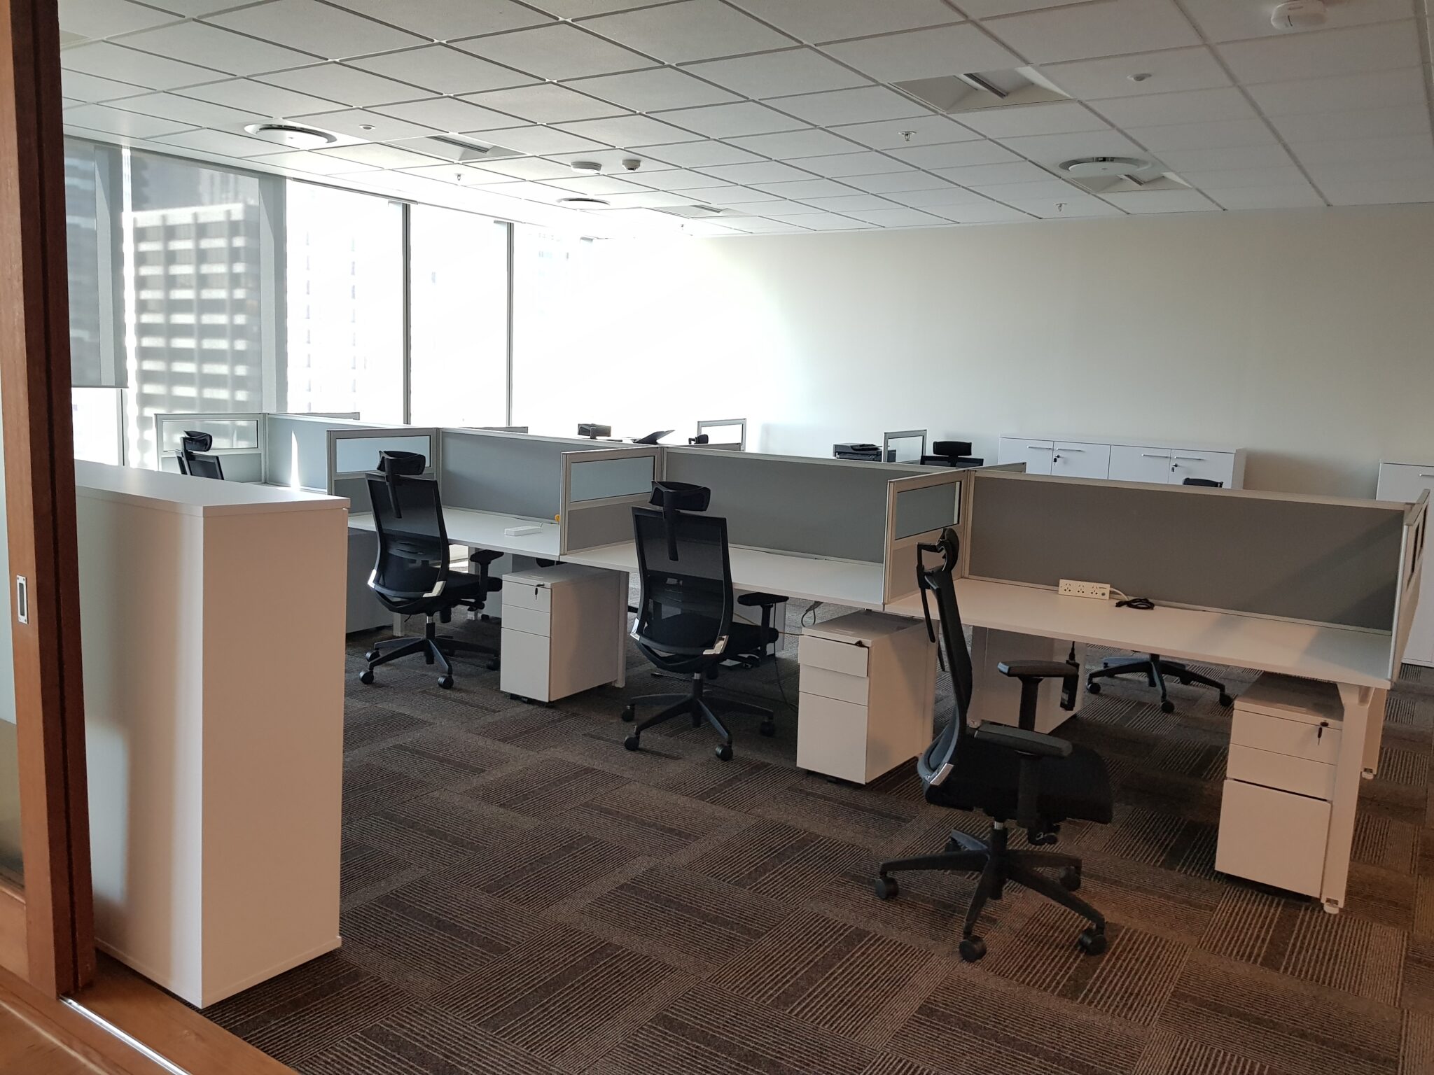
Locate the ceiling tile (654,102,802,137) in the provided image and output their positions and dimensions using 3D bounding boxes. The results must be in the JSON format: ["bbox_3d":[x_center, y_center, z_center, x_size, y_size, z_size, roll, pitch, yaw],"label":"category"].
[{"bbox_3d":[0.068,-1.940,4.988,0.595,0.020,0.595,8,11,33],"label":"ceiling tile"}]

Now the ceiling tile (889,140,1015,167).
[{"bbox_3d":[1.217,-1.972,5.565,0.600,0.020,0.600,8,10,34],"label":"ceiling tile"}]

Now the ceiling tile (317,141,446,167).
[{"bbox_3d":[-1.940,-2.211,6.258,0.600,0.020,0.600,8,10,34],"label":"ceiling tile"}]

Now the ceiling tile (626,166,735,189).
[{"bbox_3d":[-0.269,-2.208,6.629,0.595,0.020,0.595,8,11,33],"label":"ceiling tile"}]

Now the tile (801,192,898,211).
[{"bbox_3d":[0.885,-2.277,7.283,0.590,0.020,0.590,8,10,33],"label":"tile"}]

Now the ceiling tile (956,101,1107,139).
[{"bbox_3d":[1.403,-1.880,4.835,0.590,0.020,0.590,8,11,33],"label":"ceiling tile"}]

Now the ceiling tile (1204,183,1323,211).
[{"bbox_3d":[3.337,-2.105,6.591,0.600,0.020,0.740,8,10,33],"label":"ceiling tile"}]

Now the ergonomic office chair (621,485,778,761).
[{"bbox_3d":[-0.083,0.303,4.635,0.680,1.150,0.680,8,10,36],"label":"ergonomic office chair"}]

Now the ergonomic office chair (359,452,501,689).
[{"bbox_3d":[-1.494,0.123,5.502,0.680,1.150,0.680,9,11,40],"label":"ergonomic office chair"}]

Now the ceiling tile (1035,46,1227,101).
[{"bbox_3d":[1.546,-1.695,3.953,0.600,0.020,0.600,8,10,34],"label":"ceiling tile"}]

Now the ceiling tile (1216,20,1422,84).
[{"bbox_3d":[2.043,-1.637,3.627,0.600,0.020,0.600,8,11,33],"label":"ceiling tile"}]

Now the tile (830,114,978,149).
[{"bbox_3d":[0.900,-1.938,5.155,0.590,0.020,0.590,8,10,33],"label":"tile"}]

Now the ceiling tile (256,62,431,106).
[{"bbox_3d":[-1.594,-1.952,4.645,0.595,0.020,0.595,8,11,33],"label":"ceiling tile"}]

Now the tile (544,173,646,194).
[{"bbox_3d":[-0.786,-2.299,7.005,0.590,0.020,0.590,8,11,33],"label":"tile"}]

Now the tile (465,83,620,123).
[{"bbox_3d":[-0.765,-1.935,4.798,0.600,0.020,0.600,8,11,33],"label":"tile"}]

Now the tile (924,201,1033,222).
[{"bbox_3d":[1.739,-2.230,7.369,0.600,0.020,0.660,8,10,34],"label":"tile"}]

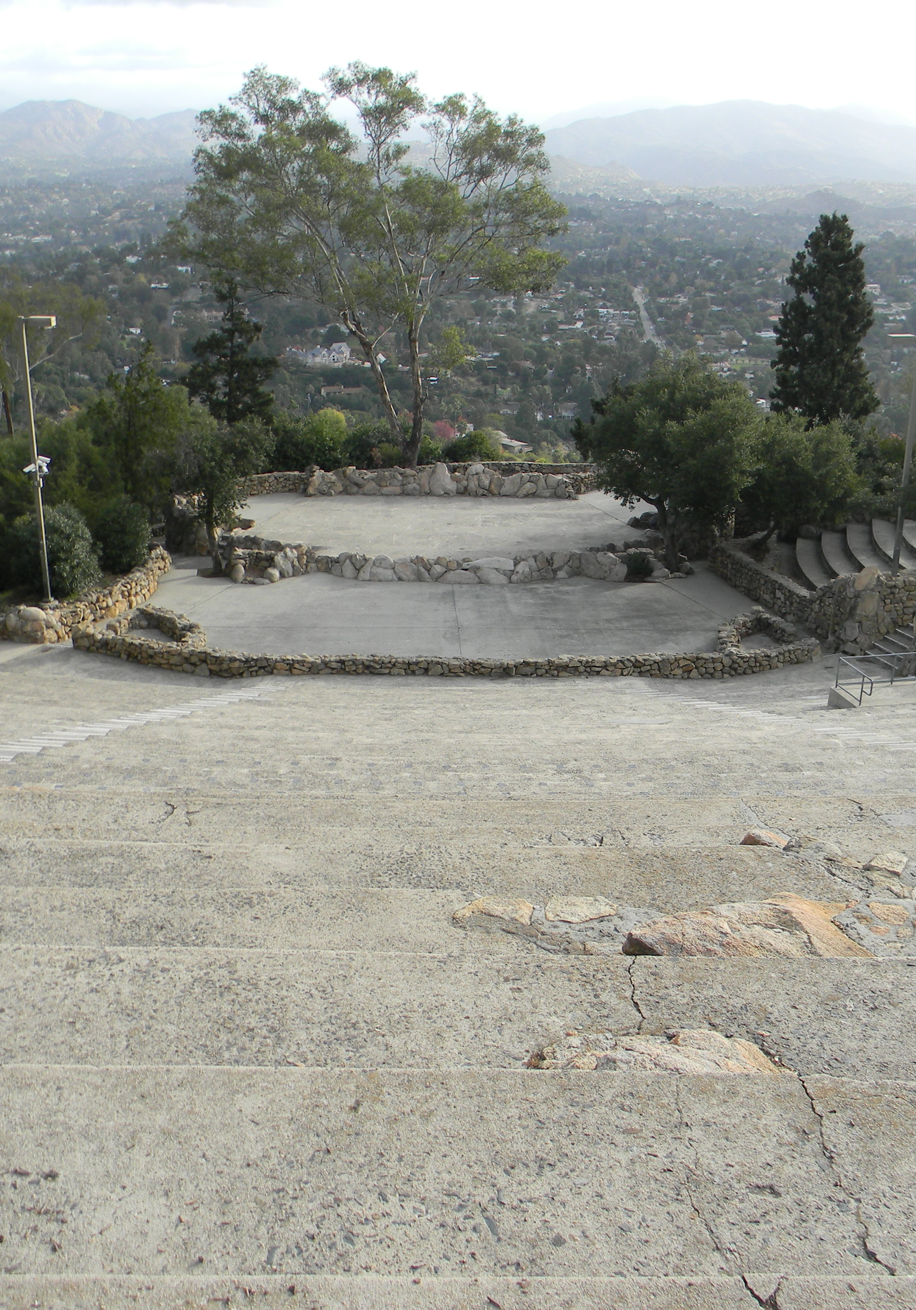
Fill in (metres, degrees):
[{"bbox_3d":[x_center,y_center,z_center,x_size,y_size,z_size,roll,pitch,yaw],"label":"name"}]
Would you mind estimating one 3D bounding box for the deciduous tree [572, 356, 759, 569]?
[{"bbox_3d":[7.560,-6.988,51.500,6.900,7.700,6.700,0,19,0],"label":"deciduous tree"}]

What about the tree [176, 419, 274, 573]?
[{"bbox_3d":[-8.043,-5.456,48.700,3.300,5.300,3.200,0,19,0],"label":"tree"}]

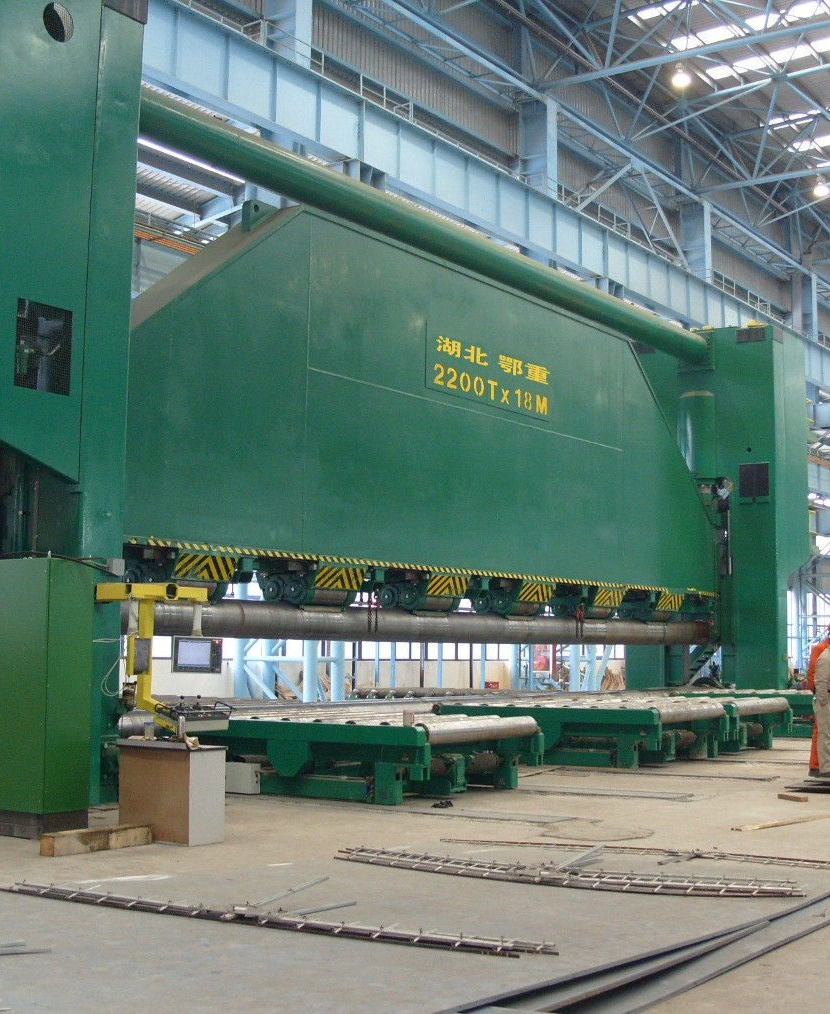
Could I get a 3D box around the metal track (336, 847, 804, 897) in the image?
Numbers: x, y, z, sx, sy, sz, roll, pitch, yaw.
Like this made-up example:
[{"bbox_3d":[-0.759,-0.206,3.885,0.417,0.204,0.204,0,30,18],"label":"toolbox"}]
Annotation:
[{"bbox_3d":[0.944,2.494,9.402,3.246,0.070,0.500,-2,-6,26],"label":"metal track"}]

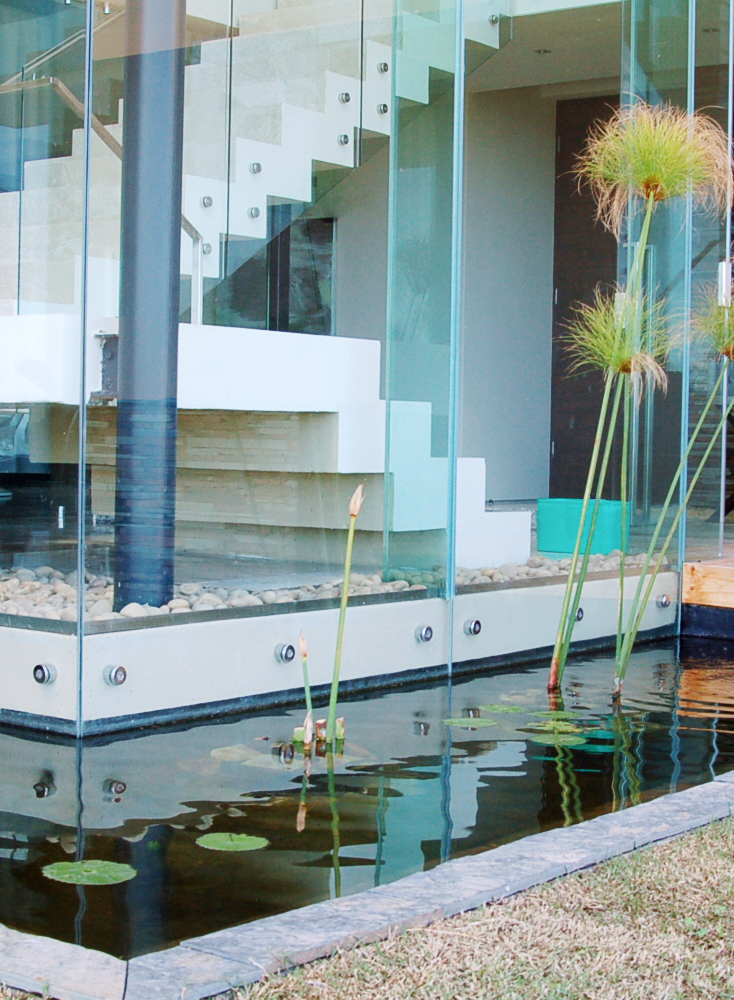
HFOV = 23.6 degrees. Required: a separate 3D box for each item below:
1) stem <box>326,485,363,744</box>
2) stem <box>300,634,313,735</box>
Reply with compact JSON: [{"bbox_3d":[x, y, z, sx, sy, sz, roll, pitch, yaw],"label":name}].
[{"bbox_3d":[-0.051,0.256,3.917,0.083,0.580,0.060,1,2,0],"label":"stem"},{"bbox_3d":[-0.137,0.420,3.964,0.032,0.245,0.030,1,2,0],"label":"stem"}]

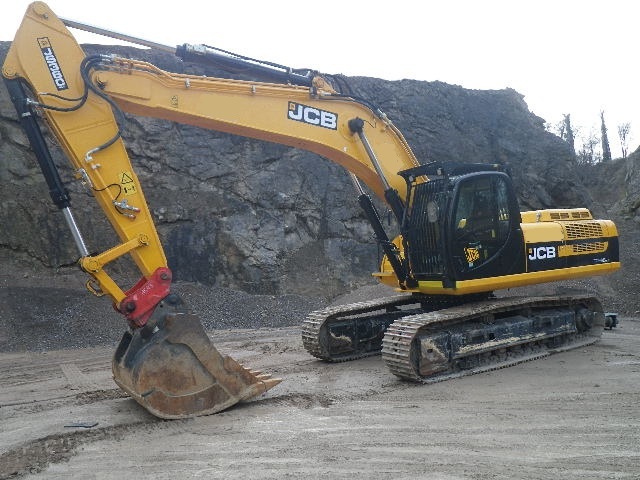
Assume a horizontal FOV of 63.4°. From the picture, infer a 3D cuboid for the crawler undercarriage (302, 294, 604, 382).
[{"bbox_3d":[2.631,1.745,10.328,4.980,0.980,3.220,-2,-4,-31],"label":"crawler undercarriage"}]

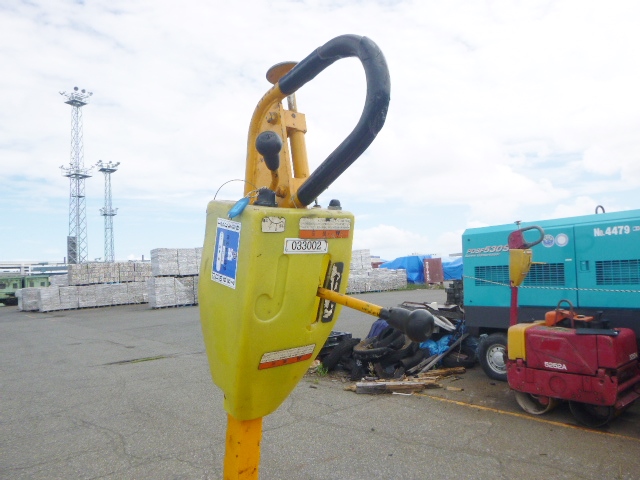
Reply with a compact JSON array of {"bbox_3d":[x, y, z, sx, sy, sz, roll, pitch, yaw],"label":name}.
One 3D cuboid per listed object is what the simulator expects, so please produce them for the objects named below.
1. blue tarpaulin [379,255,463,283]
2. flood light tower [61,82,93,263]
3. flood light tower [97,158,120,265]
[{"bbox_3d":[5.928,1.601,26.026,6.000,1.550,2.200,-1,-2,-25],"label":"blue tarpaulin"},{"bbox_3d":[-38.459,-9.554,73.481,4.300,29.760,4.300,-2,-2,4],"label":"flood light tower"},{"bbox_3d":[-49.043,-5.761,107.561,4.900,25.190,4.900,-2,-2,0],"label":"flood light tower"}]

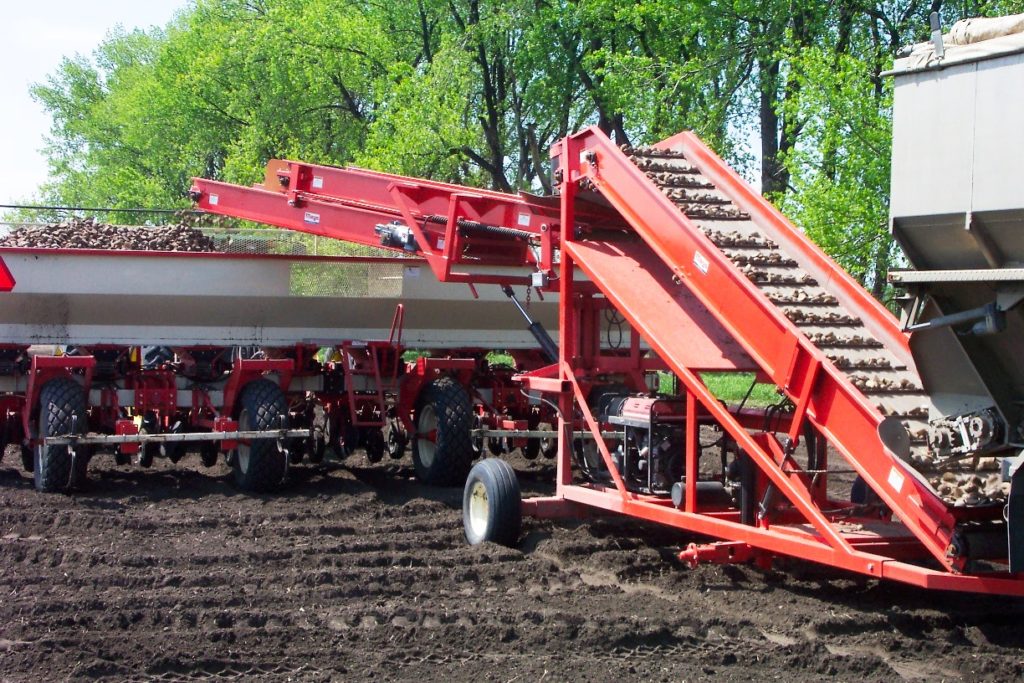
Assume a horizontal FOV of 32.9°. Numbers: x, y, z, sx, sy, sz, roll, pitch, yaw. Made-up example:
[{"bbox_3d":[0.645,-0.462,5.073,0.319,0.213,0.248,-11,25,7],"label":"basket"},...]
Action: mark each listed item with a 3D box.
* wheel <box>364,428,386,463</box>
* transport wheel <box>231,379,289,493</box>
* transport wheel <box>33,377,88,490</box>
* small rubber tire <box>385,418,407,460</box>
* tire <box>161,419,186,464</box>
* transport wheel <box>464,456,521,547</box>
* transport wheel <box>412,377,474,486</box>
[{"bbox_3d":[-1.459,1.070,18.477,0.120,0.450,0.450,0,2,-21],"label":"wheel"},{"bbox_3d":[-2.526,0.980,17.314,0.350,1.200,1.200,0,2,-21],"label":"transport wheel"},{"bbox_3d":[-4.325,0.965,16.615,0.350,1.200,1.200,0,2,-21],"label":"transport wheel"},{"bbox_3d":[-1.236,1.054,18.566,0.120,0.430,0.430,0,2,-21],"label":"small rubber tire"},{"bbox_3d":[-3.454,1.020,17.704,0.160,0.480,0.480,0,2,-21],"label":"tire"},{"bbox_3d":[-0.163,1.288,13.400,0.235,0.770,0.770,0,2,-20],"label":"transport wheel"},{"bbox_3d":[-0.727,0.992,18.010,0.350,1.200,1.200,0,2,-21],"label":"transport wheel"}]

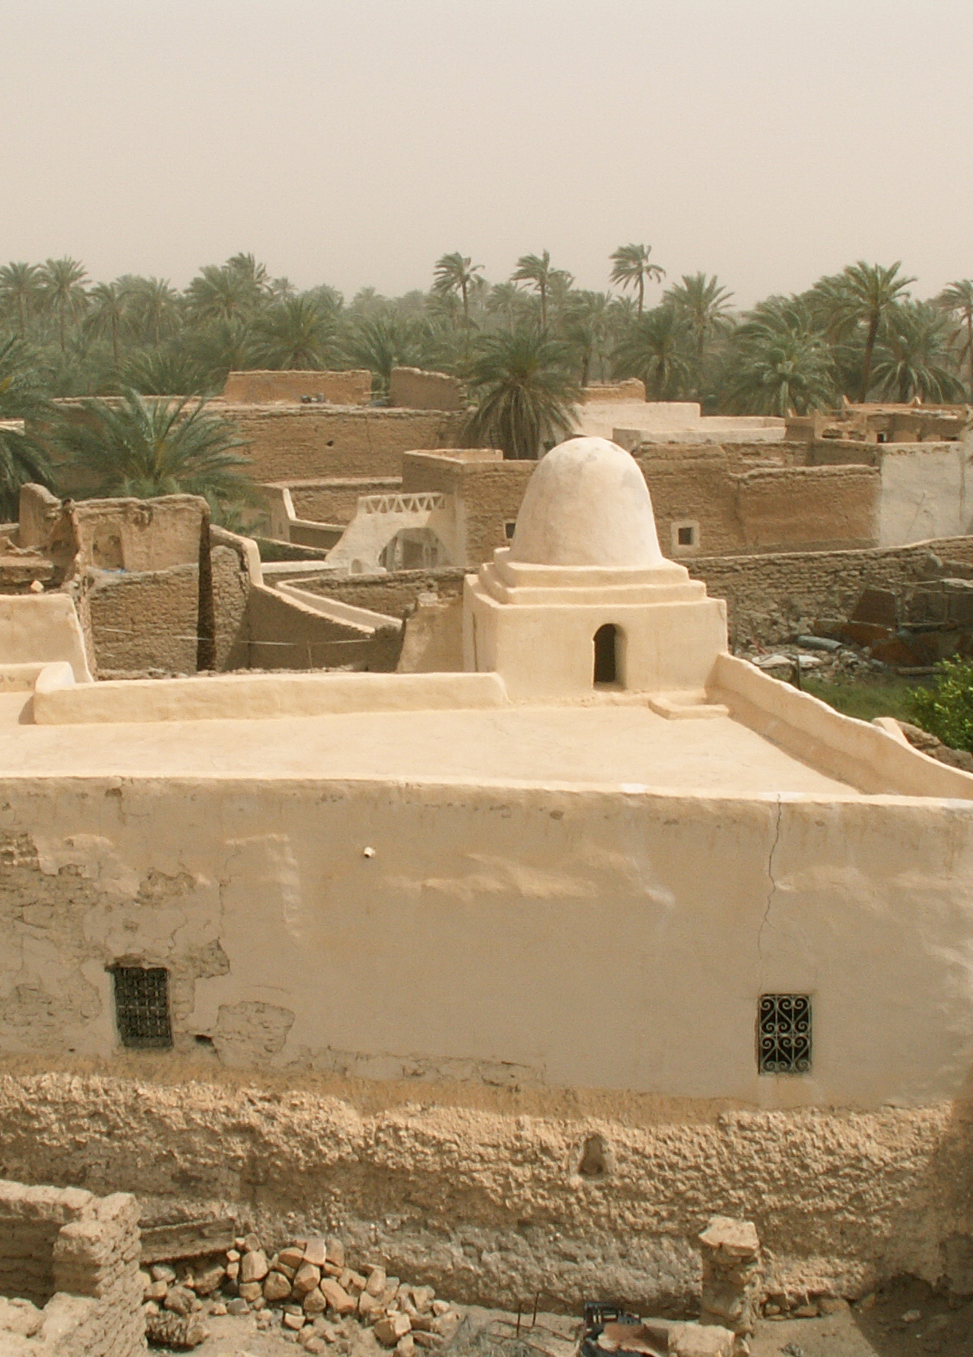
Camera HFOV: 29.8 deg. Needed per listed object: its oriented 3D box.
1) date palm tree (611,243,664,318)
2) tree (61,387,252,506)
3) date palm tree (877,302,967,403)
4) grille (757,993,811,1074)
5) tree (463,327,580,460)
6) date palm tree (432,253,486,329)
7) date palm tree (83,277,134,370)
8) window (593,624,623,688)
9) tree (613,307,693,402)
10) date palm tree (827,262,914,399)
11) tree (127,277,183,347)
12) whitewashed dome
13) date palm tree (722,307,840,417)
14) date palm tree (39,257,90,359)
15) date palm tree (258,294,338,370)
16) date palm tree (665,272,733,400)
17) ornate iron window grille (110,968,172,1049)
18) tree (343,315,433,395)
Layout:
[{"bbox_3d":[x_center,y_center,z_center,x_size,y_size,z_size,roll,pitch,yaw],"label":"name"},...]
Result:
[{"bbox_3d":[12.462,-28.784,152.331,4.944,14.650,4.944,0,12,0],"label":"date palm tree"},{"bbox_3d":[-9.869,-6.213,54.849,5.664,5.017,5.664,0,11,0],"label":"tree"},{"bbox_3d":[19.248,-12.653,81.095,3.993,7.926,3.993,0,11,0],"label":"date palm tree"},{"bbox_3d":[2.589,3.095,15.919,0.461,0.757,0.050,1,11,7],"label":"grille"},{"bbox_3d":[1.567,-11.128,81.442,5.380,8.982,5.380,0,12,0],"label":"tree"},{"bbox_3d":[-2.358,-29.415,157.307,4.850,13.856,4.850,0,12,0],"label":"date palm tree"},{"bbox_3d":[-33.483,-29.480,162.401,4.879,11.907,4.879,0,12,0],"label":"date palm tree"},{"bbox_3d":[1.326,-0.256,19.939,0.339,0.718,0.220,-2,11,-8],"label":"window"},{"bbox_3d":[10.374,-18.403,114.656,5.110,9.684,5.110,0,12,0],"label":"tree"},{"bbox_3d":[21.309,-16.972,101.675,4.855,12.175,4.855,0,12,0],"label":"date palm tree"},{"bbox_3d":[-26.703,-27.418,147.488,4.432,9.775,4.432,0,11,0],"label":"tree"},{"bbox_3d":[1.145,-2.056,20.700,1.787,1.334,1.787,-2,11,-8],"label":"whitewashed dome"},{"bbox_3d":[14.295,-13.159,89.190,5.789,9.800,5.789,0,12,0],"label":"date palm tree"},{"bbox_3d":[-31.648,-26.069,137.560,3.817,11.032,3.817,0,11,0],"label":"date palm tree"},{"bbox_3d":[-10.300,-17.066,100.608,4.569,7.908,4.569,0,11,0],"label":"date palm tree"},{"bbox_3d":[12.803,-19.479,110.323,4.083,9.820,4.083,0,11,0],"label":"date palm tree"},{"bbox_3d":[-3.560,3.421,19.000,0.573,0.886,0.060,1,12,6],"label":"ornate iron window grille"},{"bbox_3d":[-5.819,-16.953,108.829,5.651,9.221,5.651,0,12,0],"label":"tree"}]

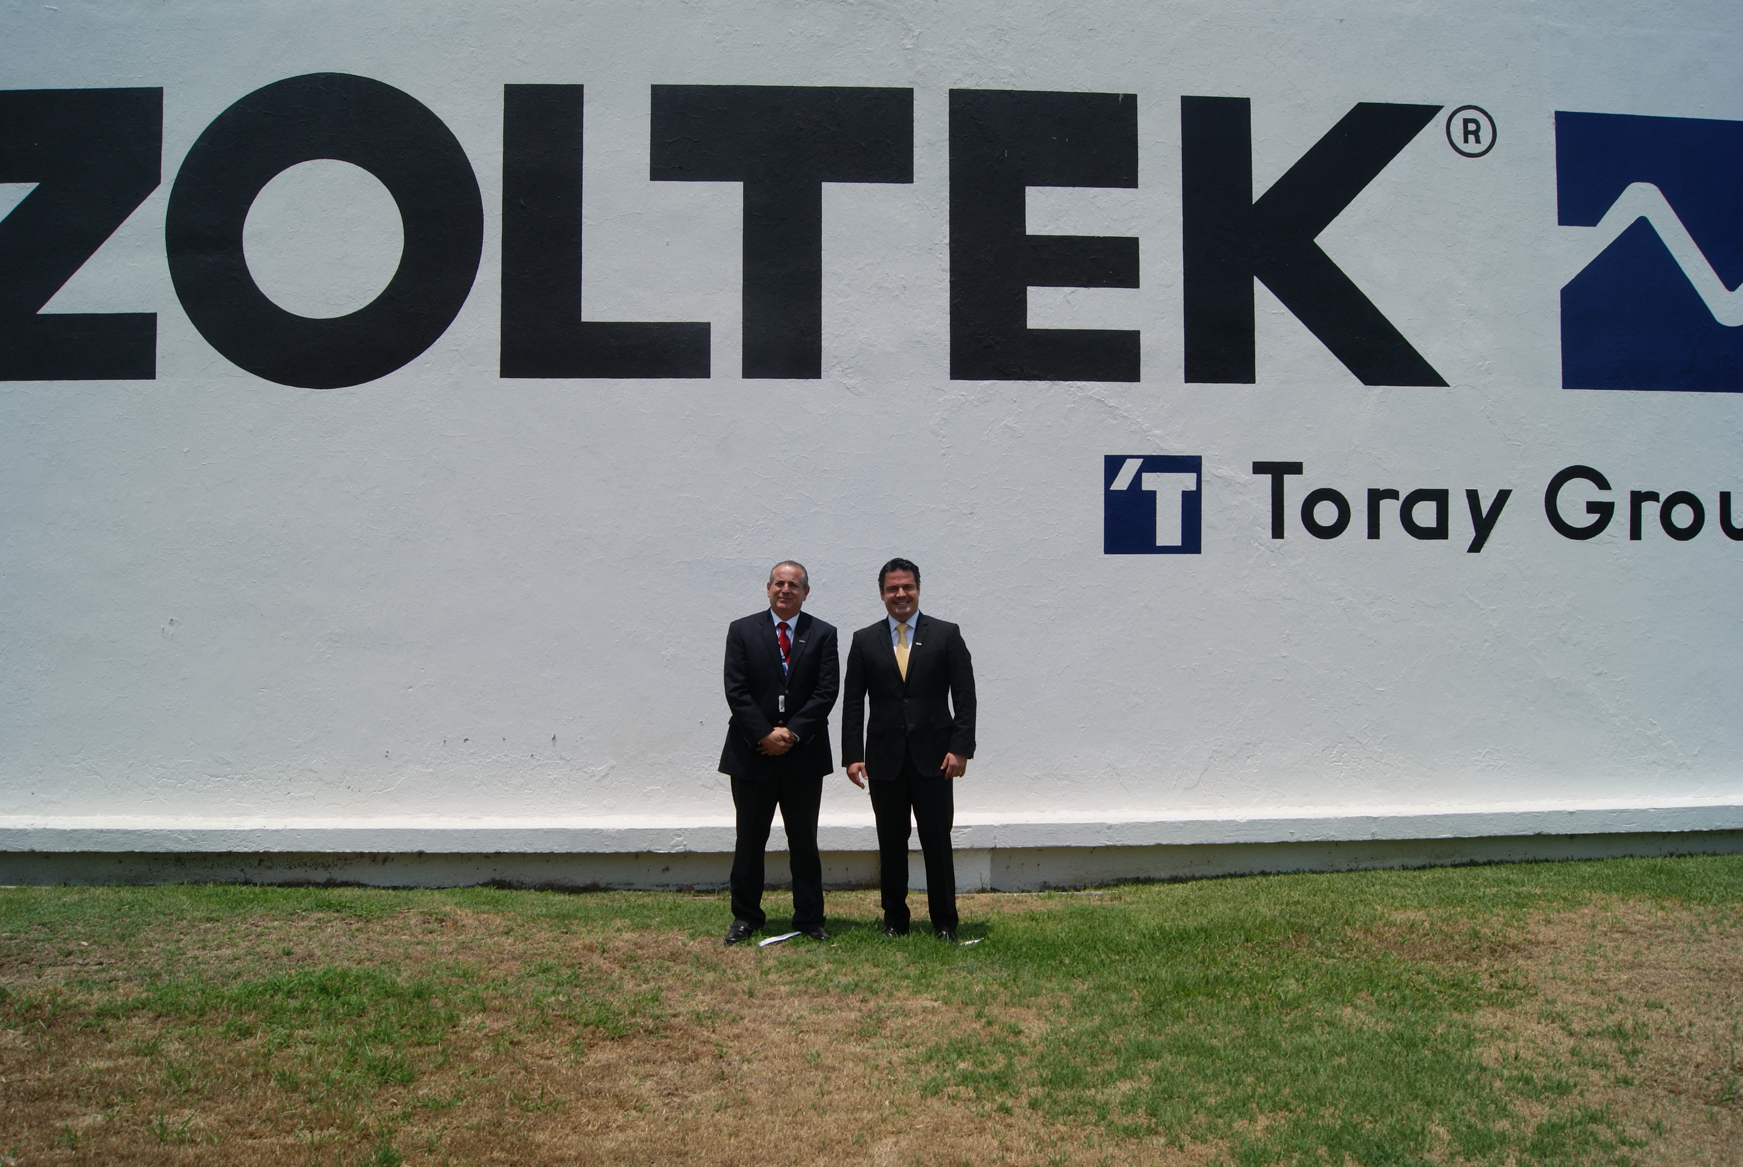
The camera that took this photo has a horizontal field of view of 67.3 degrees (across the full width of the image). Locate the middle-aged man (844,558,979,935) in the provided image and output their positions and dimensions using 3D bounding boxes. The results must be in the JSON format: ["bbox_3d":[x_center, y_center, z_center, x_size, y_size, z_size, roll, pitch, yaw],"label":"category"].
[{"bbox_3d":[0.176,0.760,6.050,0.615,1.759,0.370,0,0,3],"label":"middle-aged man"}]

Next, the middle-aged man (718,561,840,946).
[{"bbox_3d":[-0.426,0.769,6.020,0.550,1.750,0.400,0,0,1],"label":"middle-aged man"}]

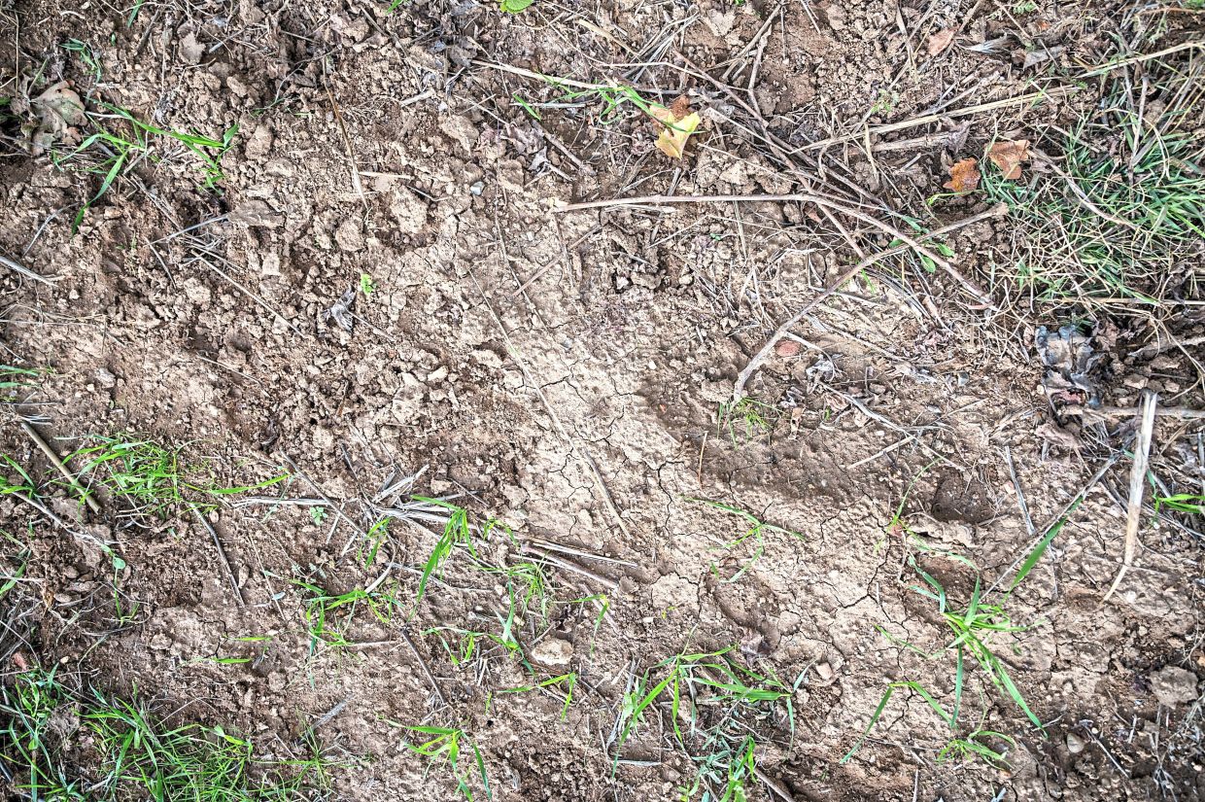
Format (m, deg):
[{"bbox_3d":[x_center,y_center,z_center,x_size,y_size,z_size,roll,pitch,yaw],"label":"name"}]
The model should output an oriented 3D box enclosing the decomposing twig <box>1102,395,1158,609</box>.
[{"bbox_3d":[0.738,0.132,1.109,0.033,0.022,0.305,19,81,3],"label":"decomposing twig"}]

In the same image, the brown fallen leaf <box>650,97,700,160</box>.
[{"bbox_3d":[0.104,-0.407,1.204,0.066,0.022,0.101,-25,81,-4],"label":"brown fallen leaf"}]

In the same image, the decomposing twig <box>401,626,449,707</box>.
[{"bbox_3d":[-0.238,0.356,1.080,0.009,0.009,0.119,-32,82,-5],"label":"decomposing twig"}]

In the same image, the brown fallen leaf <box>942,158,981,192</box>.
[{"bbox_3d":[0.537,-0.337,1.199,0.063,0.015,0.050,-36,82,-6],"label":"brown fallen leaf"}]

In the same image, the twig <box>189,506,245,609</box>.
[{"bbox_3d":[-0.525,0.212,1.104,0.018,0.012,0.160,-31,81,-5],"label":"twig"}]

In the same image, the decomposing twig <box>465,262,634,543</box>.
[{"bbox_3d":[-0.079,-0.001,1.141,0.017,0.012,0.464,-30,81,-5],"label":"decomposing twig"}]

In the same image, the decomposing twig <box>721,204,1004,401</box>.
[{"bbox_3d":[0.374,-0.163,1.154,0.492,0.035,0.066,-35,82,-6],"label":"decomposing twig"}]

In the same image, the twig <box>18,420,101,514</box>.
[{"bbox_3d":[-0.762,0.093,1.126,0.009,0.010,0.179,-45,83,-7],"label":"twig"}]

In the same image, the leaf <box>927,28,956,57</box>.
[{"bbox_3d":[0.525,-0.550,1.238,0.060,0.012,0.029,-43,83,-7],"label":"leaf"}]

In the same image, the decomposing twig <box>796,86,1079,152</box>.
[{"bbox_3d":[0.505,-0.425,1.210,0.447,0.016,0.023,-12,80,-2],"label":"decomposing twig"}]

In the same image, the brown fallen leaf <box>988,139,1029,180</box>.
[{"bbox_3d":[0.605,-0.362,1.202,0.061,0.018,0.060,41,82,7],"label":"brown fallen leaf"}]

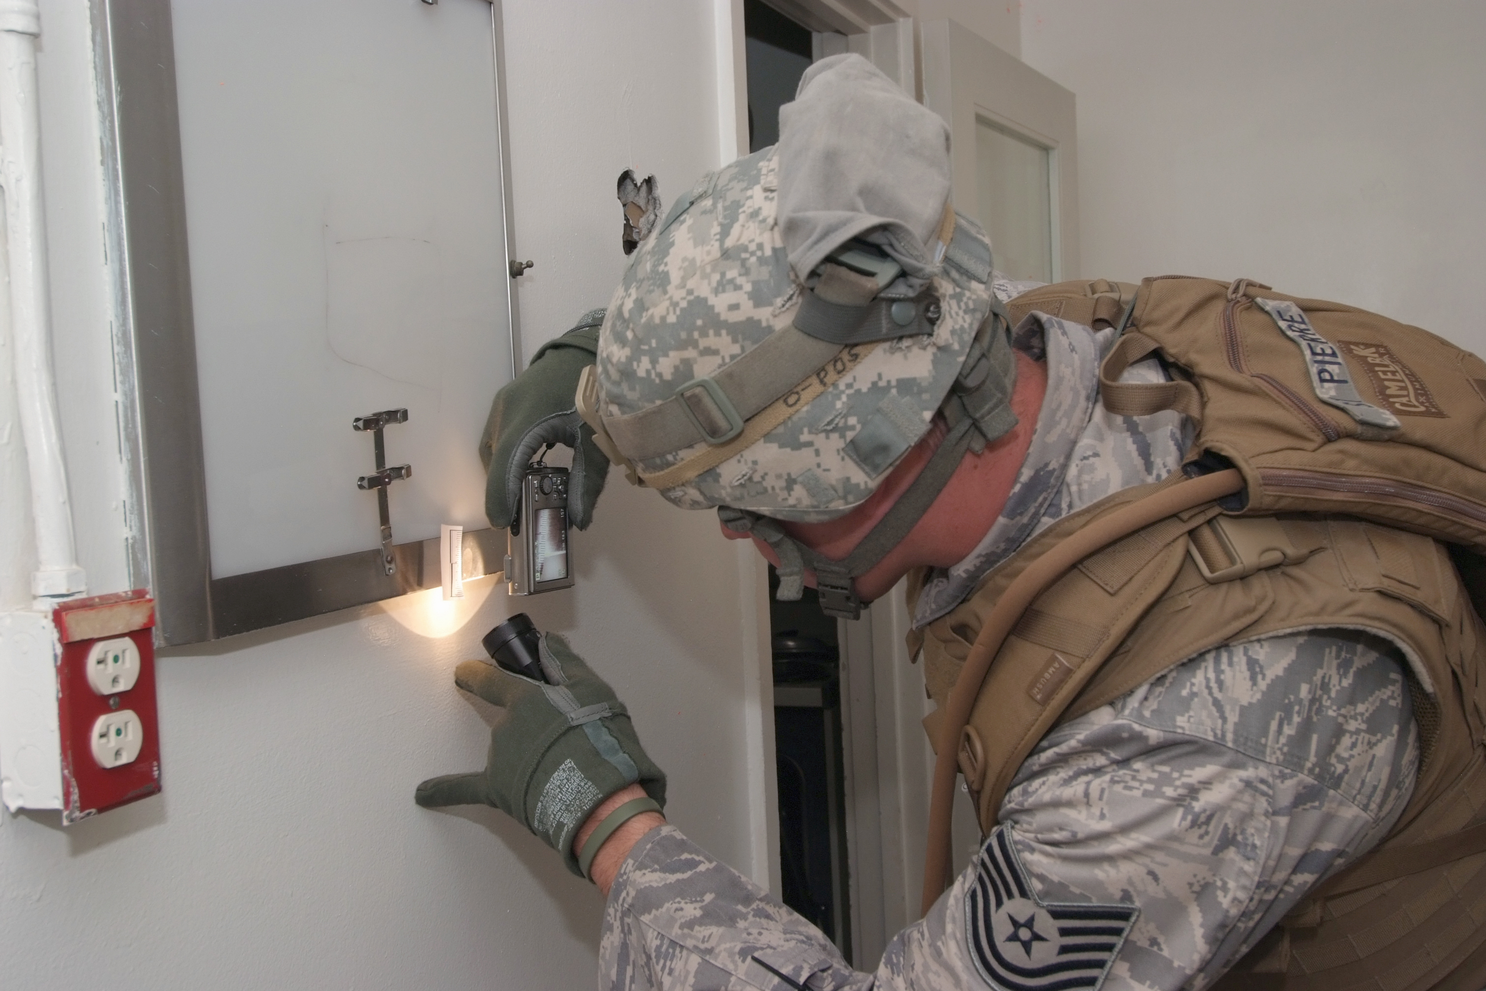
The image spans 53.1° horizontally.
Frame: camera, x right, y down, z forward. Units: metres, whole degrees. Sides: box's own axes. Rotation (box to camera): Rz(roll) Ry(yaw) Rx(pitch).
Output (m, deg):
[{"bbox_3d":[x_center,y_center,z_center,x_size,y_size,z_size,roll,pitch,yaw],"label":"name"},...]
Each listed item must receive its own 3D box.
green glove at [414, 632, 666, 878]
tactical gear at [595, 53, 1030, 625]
[{"bbox_3d":[-0.149,0.186,1.070,0.170,0.150,0.090,35,0,29],"label":"green glove"},{"bbox_3d":[0.057,-0.099,1.029,0.310,0.310,0.260,-32,27,12],"label":"tactical gear"}]

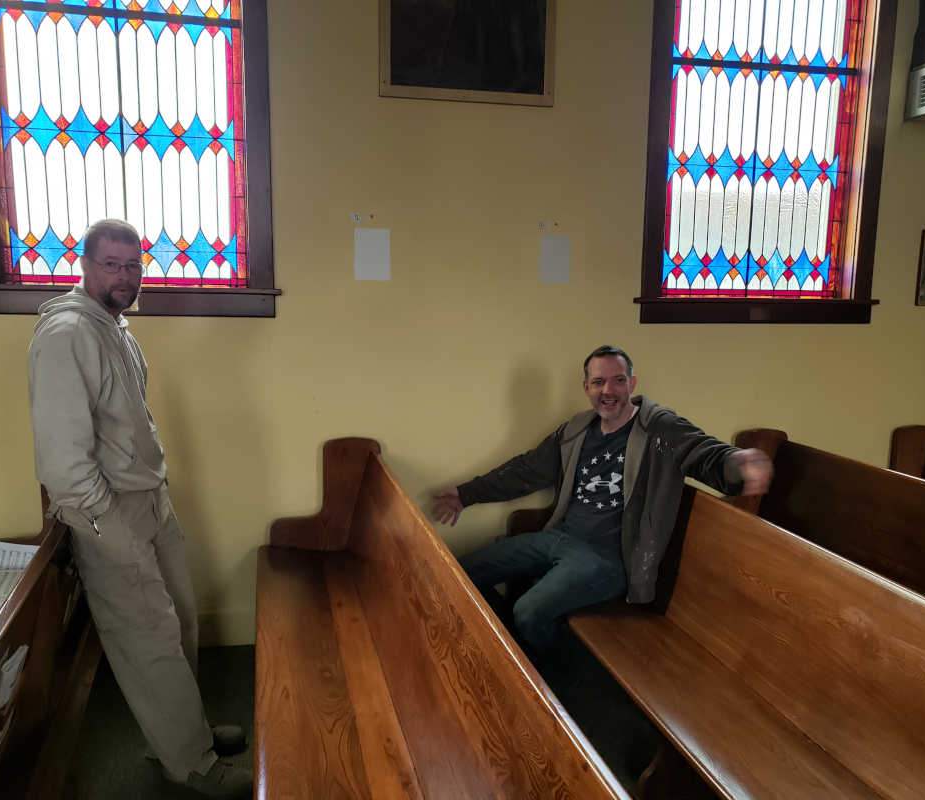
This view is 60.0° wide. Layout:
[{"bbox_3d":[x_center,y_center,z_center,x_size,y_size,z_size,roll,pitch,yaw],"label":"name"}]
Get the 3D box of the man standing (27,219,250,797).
[{"bbox_3d":[-0.912,0.345,2.344,0.563,1.706,0.513,2,8,7],"label":"man standing"}]

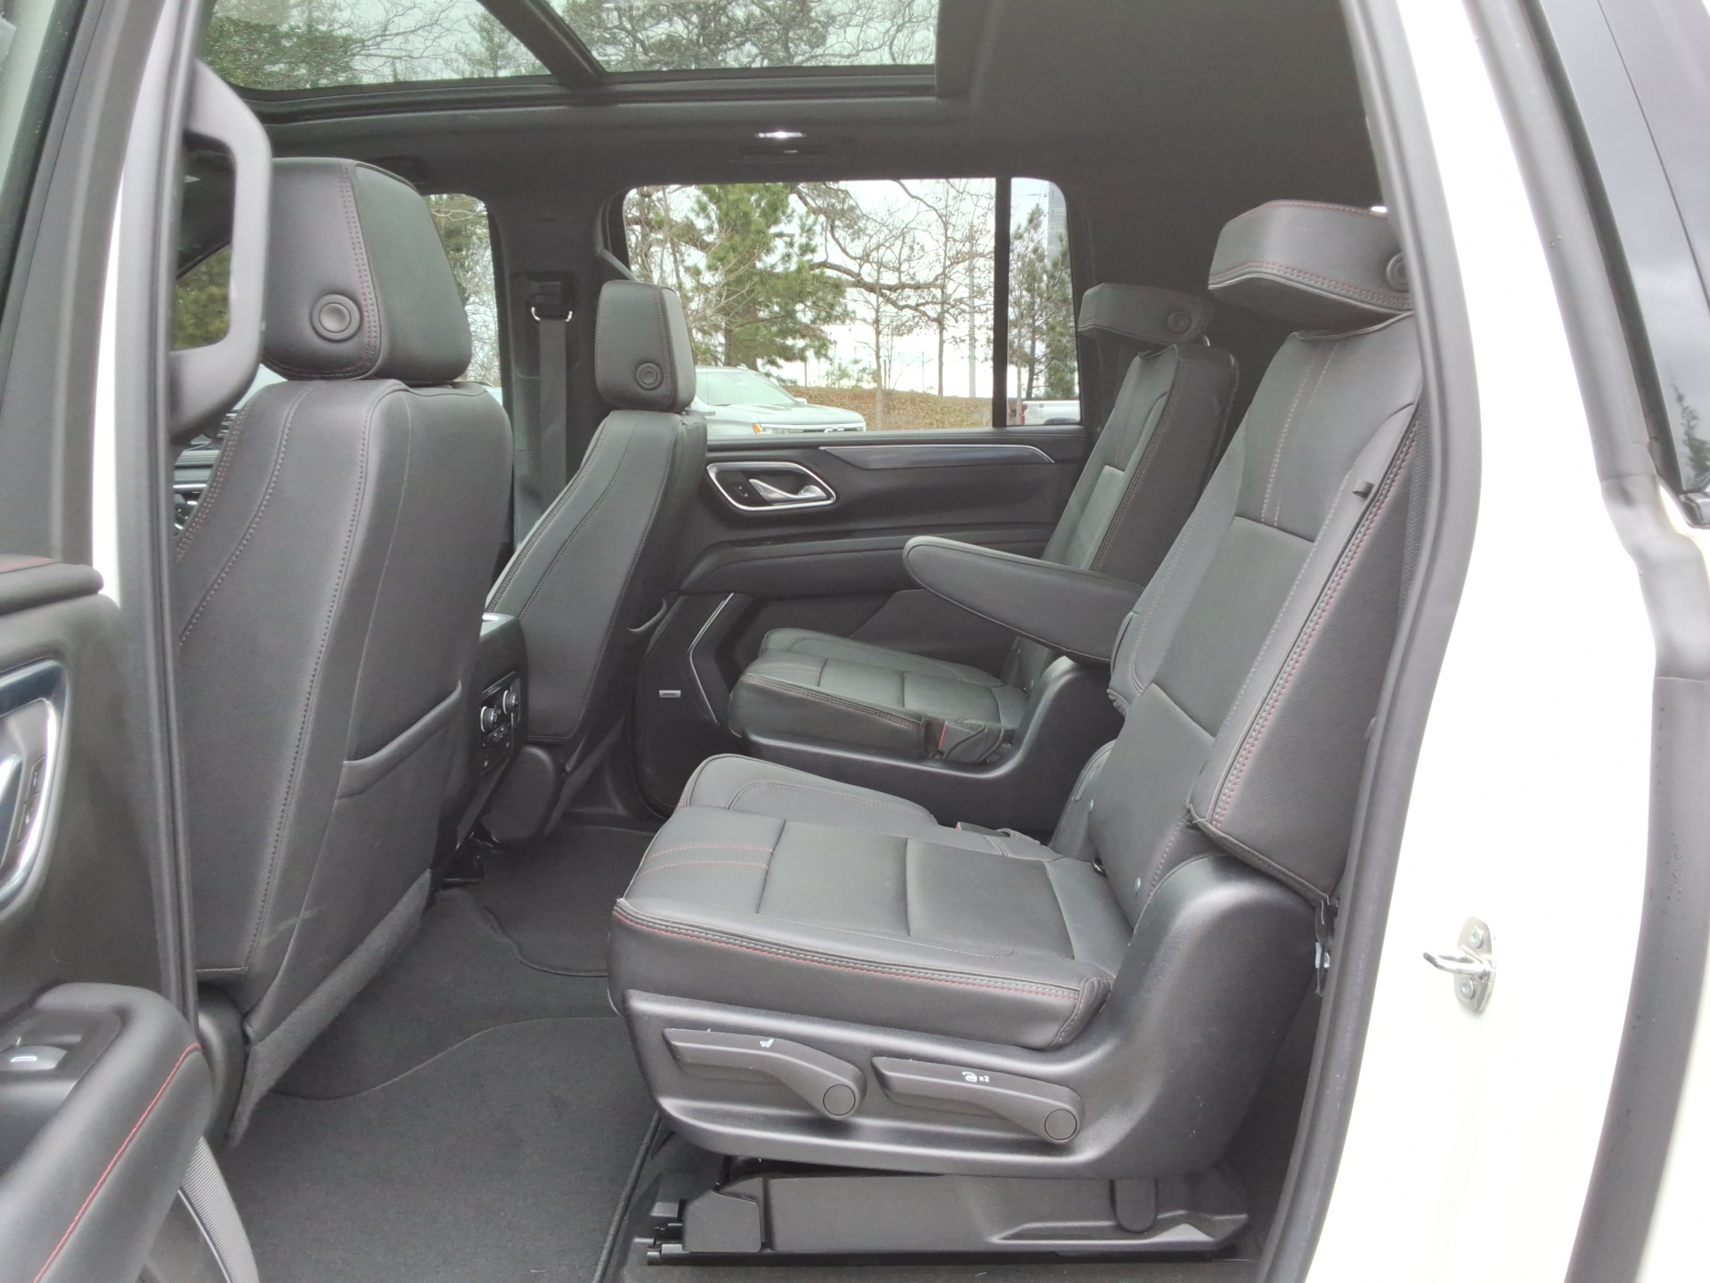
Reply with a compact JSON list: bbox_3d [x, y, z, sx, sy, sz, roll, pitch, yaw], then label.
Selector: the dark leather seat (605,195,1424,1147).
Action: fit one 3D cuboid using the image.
[{"bbox_3d":[0.152,0.024,1.306,0.710,0.797,0.570,-1,10,2],"label":"dark leather seat"}]

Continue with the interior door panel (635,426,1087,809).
[{"bbox_3d":[-0.005,-0.031,2.506,0.875,0.695,0.140,-1,10,2],"label":"interior door panel"}]

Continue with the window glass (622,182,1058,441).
[{"bbox_3d":[0.000,-0.582,2.416,0.795,0.440,0.080,-1,10,2],"label":"window glass"}]

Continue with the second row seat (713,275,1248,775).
[{"bbox_3d":[0.177,-0.127,2.132,0.710,0.797,0.570,-1,10,2],"label":"second row seat"}]

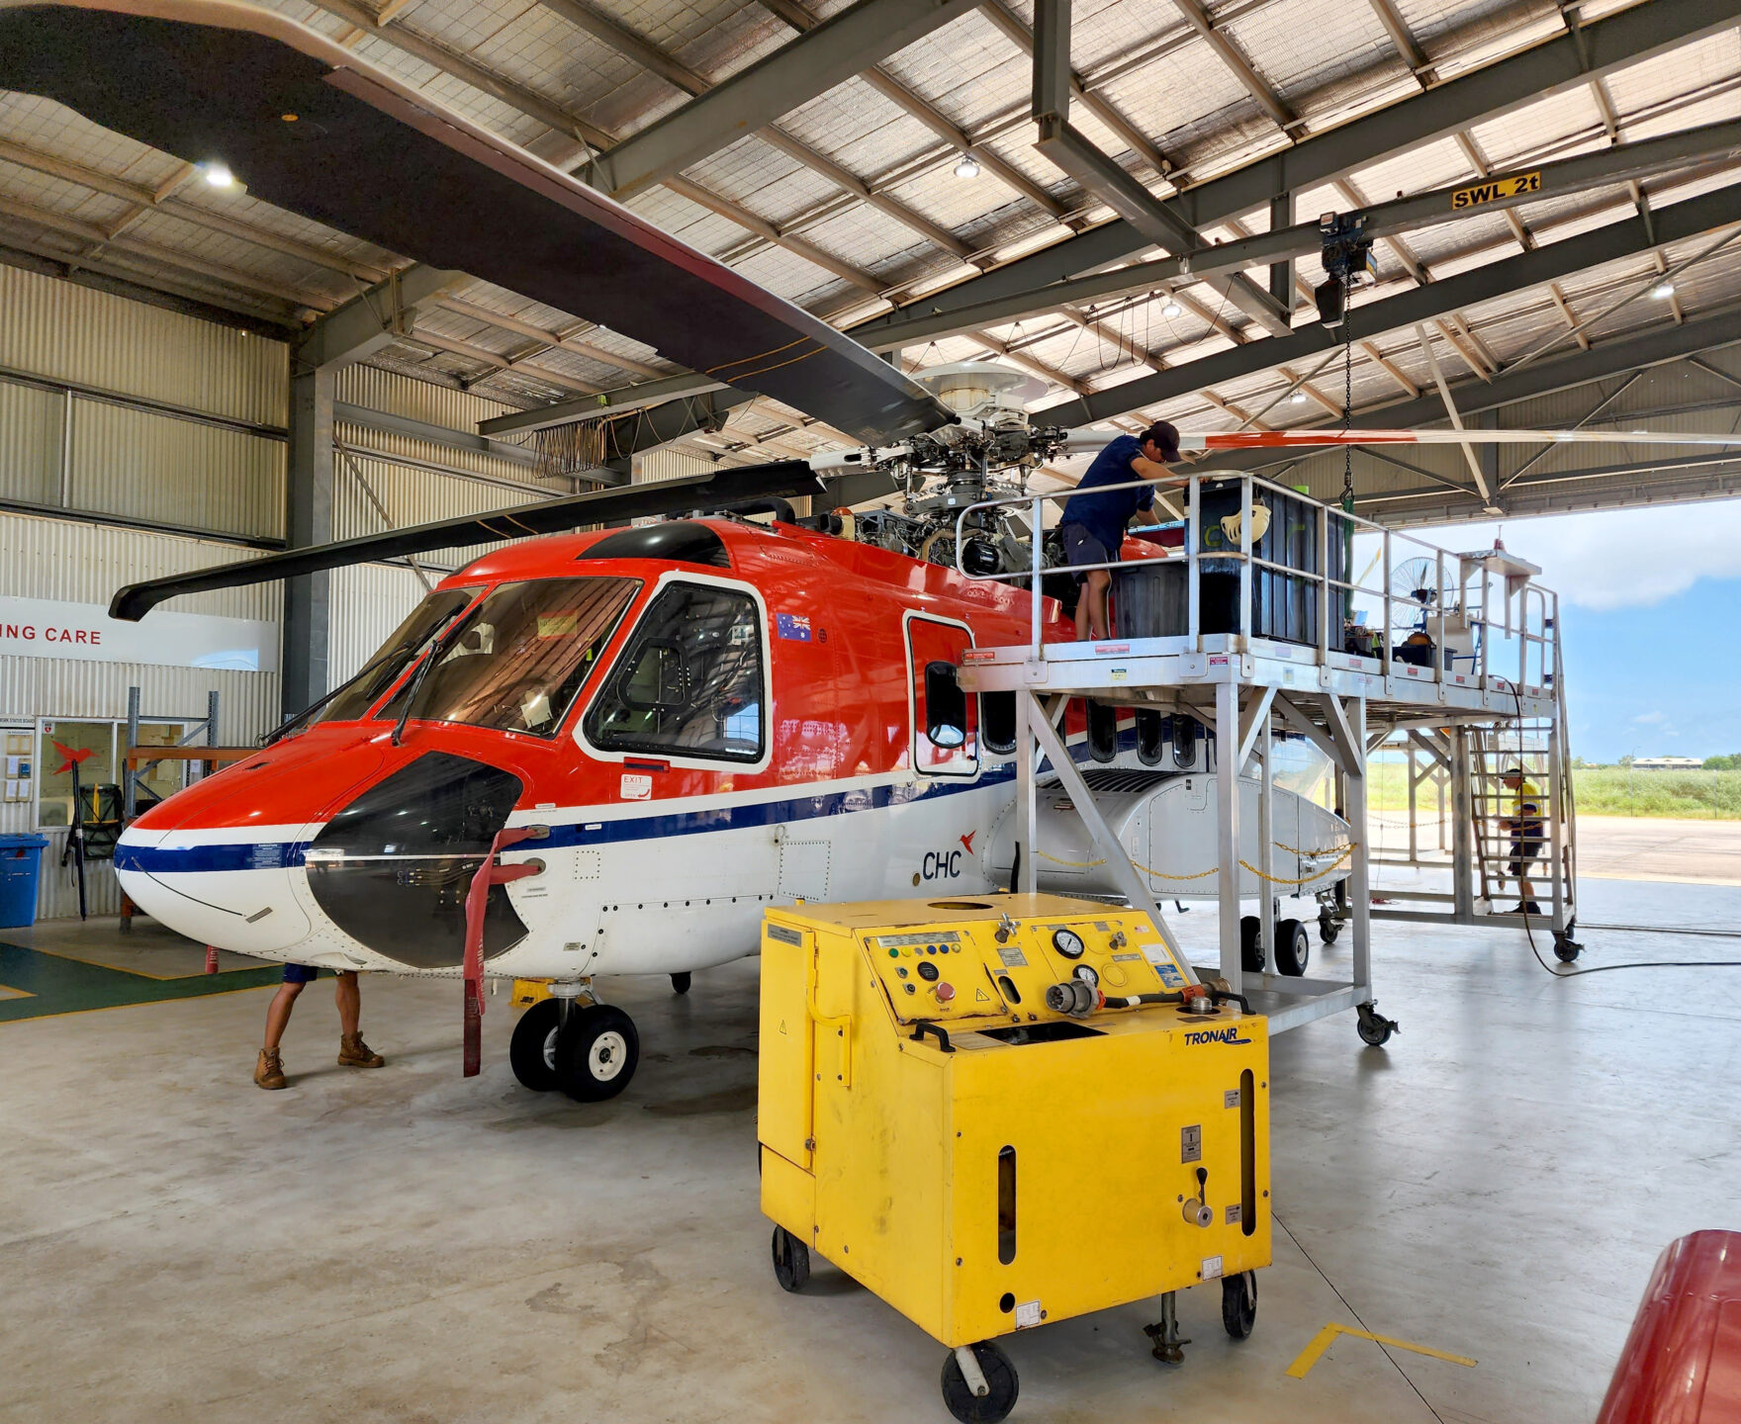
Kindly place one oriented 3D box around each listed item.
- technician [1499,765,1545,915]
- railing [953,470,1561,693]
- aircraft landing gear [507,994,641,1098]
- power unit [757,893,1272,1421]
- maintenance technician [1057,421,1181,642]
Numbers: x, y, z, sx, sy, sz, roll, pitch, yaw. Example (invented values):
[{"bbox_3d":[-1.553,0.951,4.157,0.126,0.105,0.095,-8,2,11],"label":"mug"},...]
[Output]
[{"bbox_3d":[7.697,1.535,14.918,0.560,1.720,0.520,0,-2,15],"label":"technician"},{"bbox_3d":[3.412,-0.641,9.745,1.900,1.080,6.449,-2,-3,42],"label":"railing"},{"bbox_3d":[-1.552,1.724,6.636,0.530,0.560,0.500,-1,-3,37],"label":"aircraft landing gear"},{"bbox_3d":[0.426,1.290,4.080,1.155,1.250,1.180,2,-3,-30],"label":"power unit"},{"bbox_3d":[1.510,-0.999,7.620,0.760,1.480,0.560,-1,-3,25],"label":"maintenance technician"}]

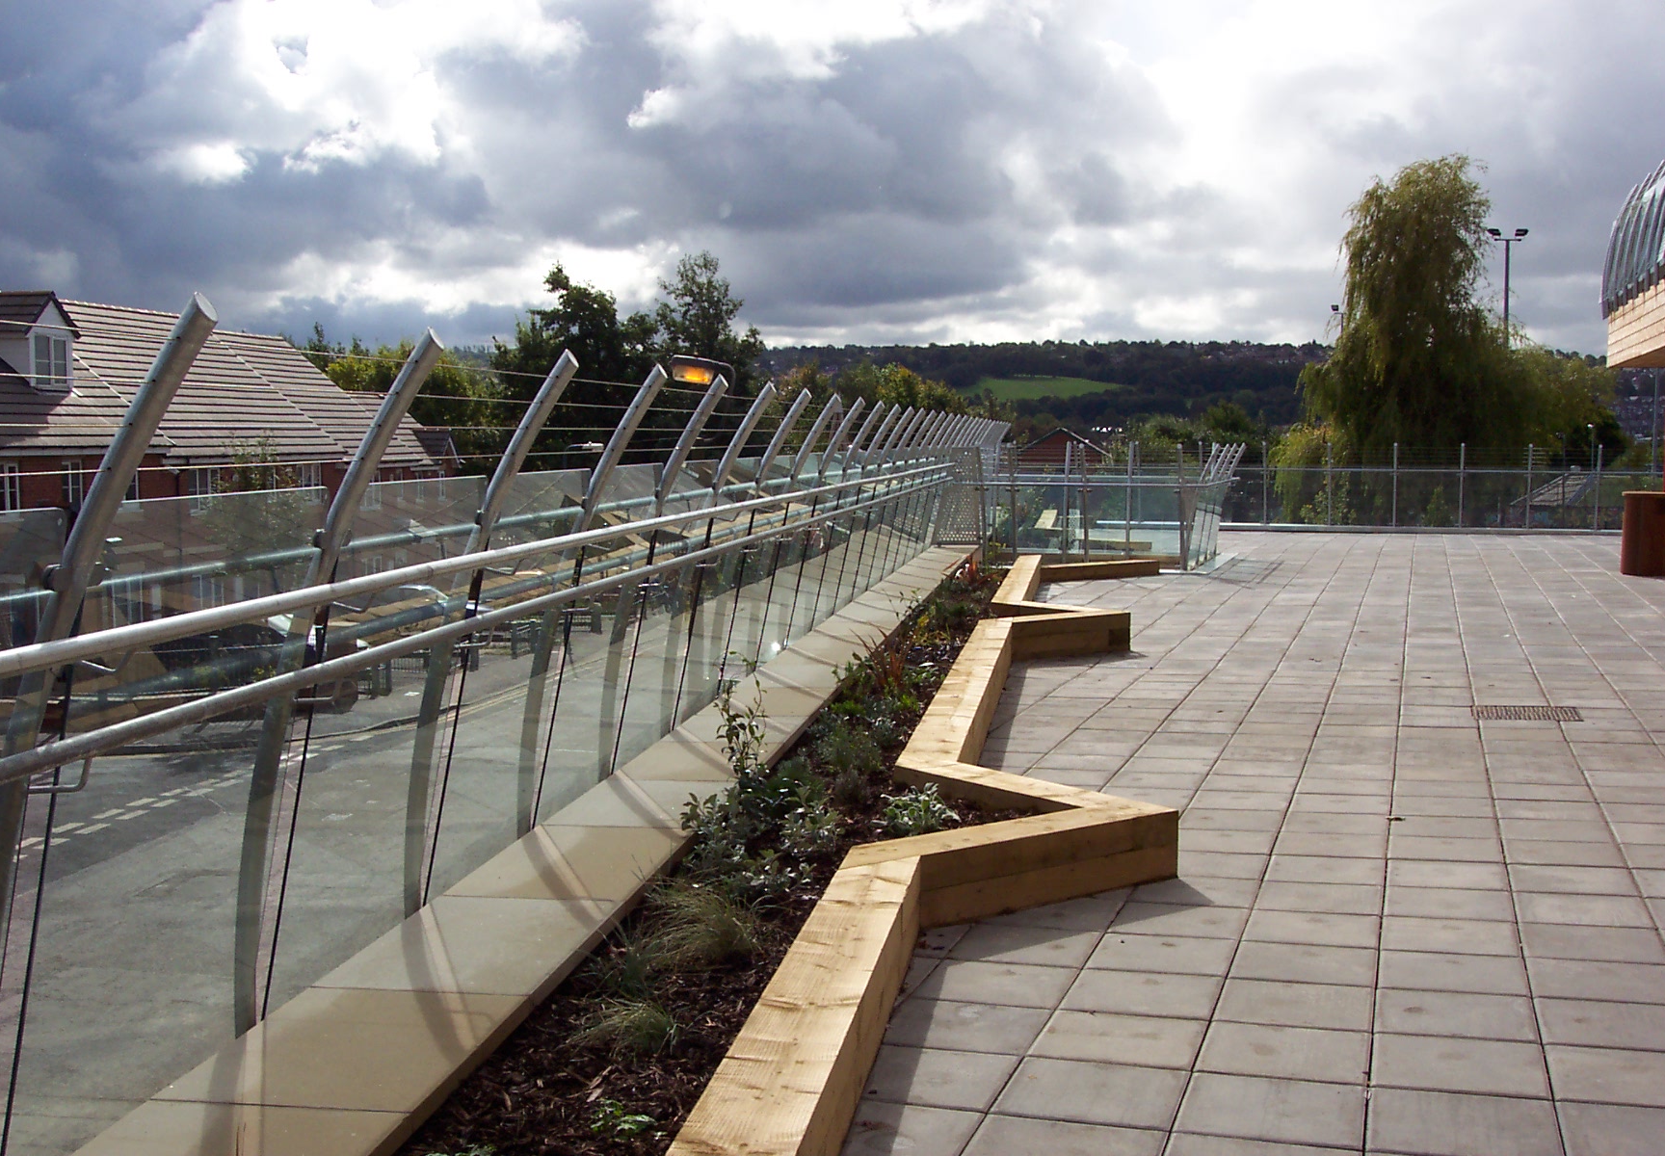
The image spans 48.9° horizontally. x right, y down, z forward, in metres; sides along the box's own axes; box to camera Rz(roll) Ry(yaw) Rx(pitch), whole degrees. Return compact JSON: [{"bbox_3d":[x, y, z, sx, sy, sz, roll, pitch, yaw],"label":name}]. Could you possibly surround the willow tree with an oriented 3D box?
[{"bbox_3d":[16.550,-5.500,52.000,6.800,13.000,6.800,-1,4,0],"label":"willow tree"}]

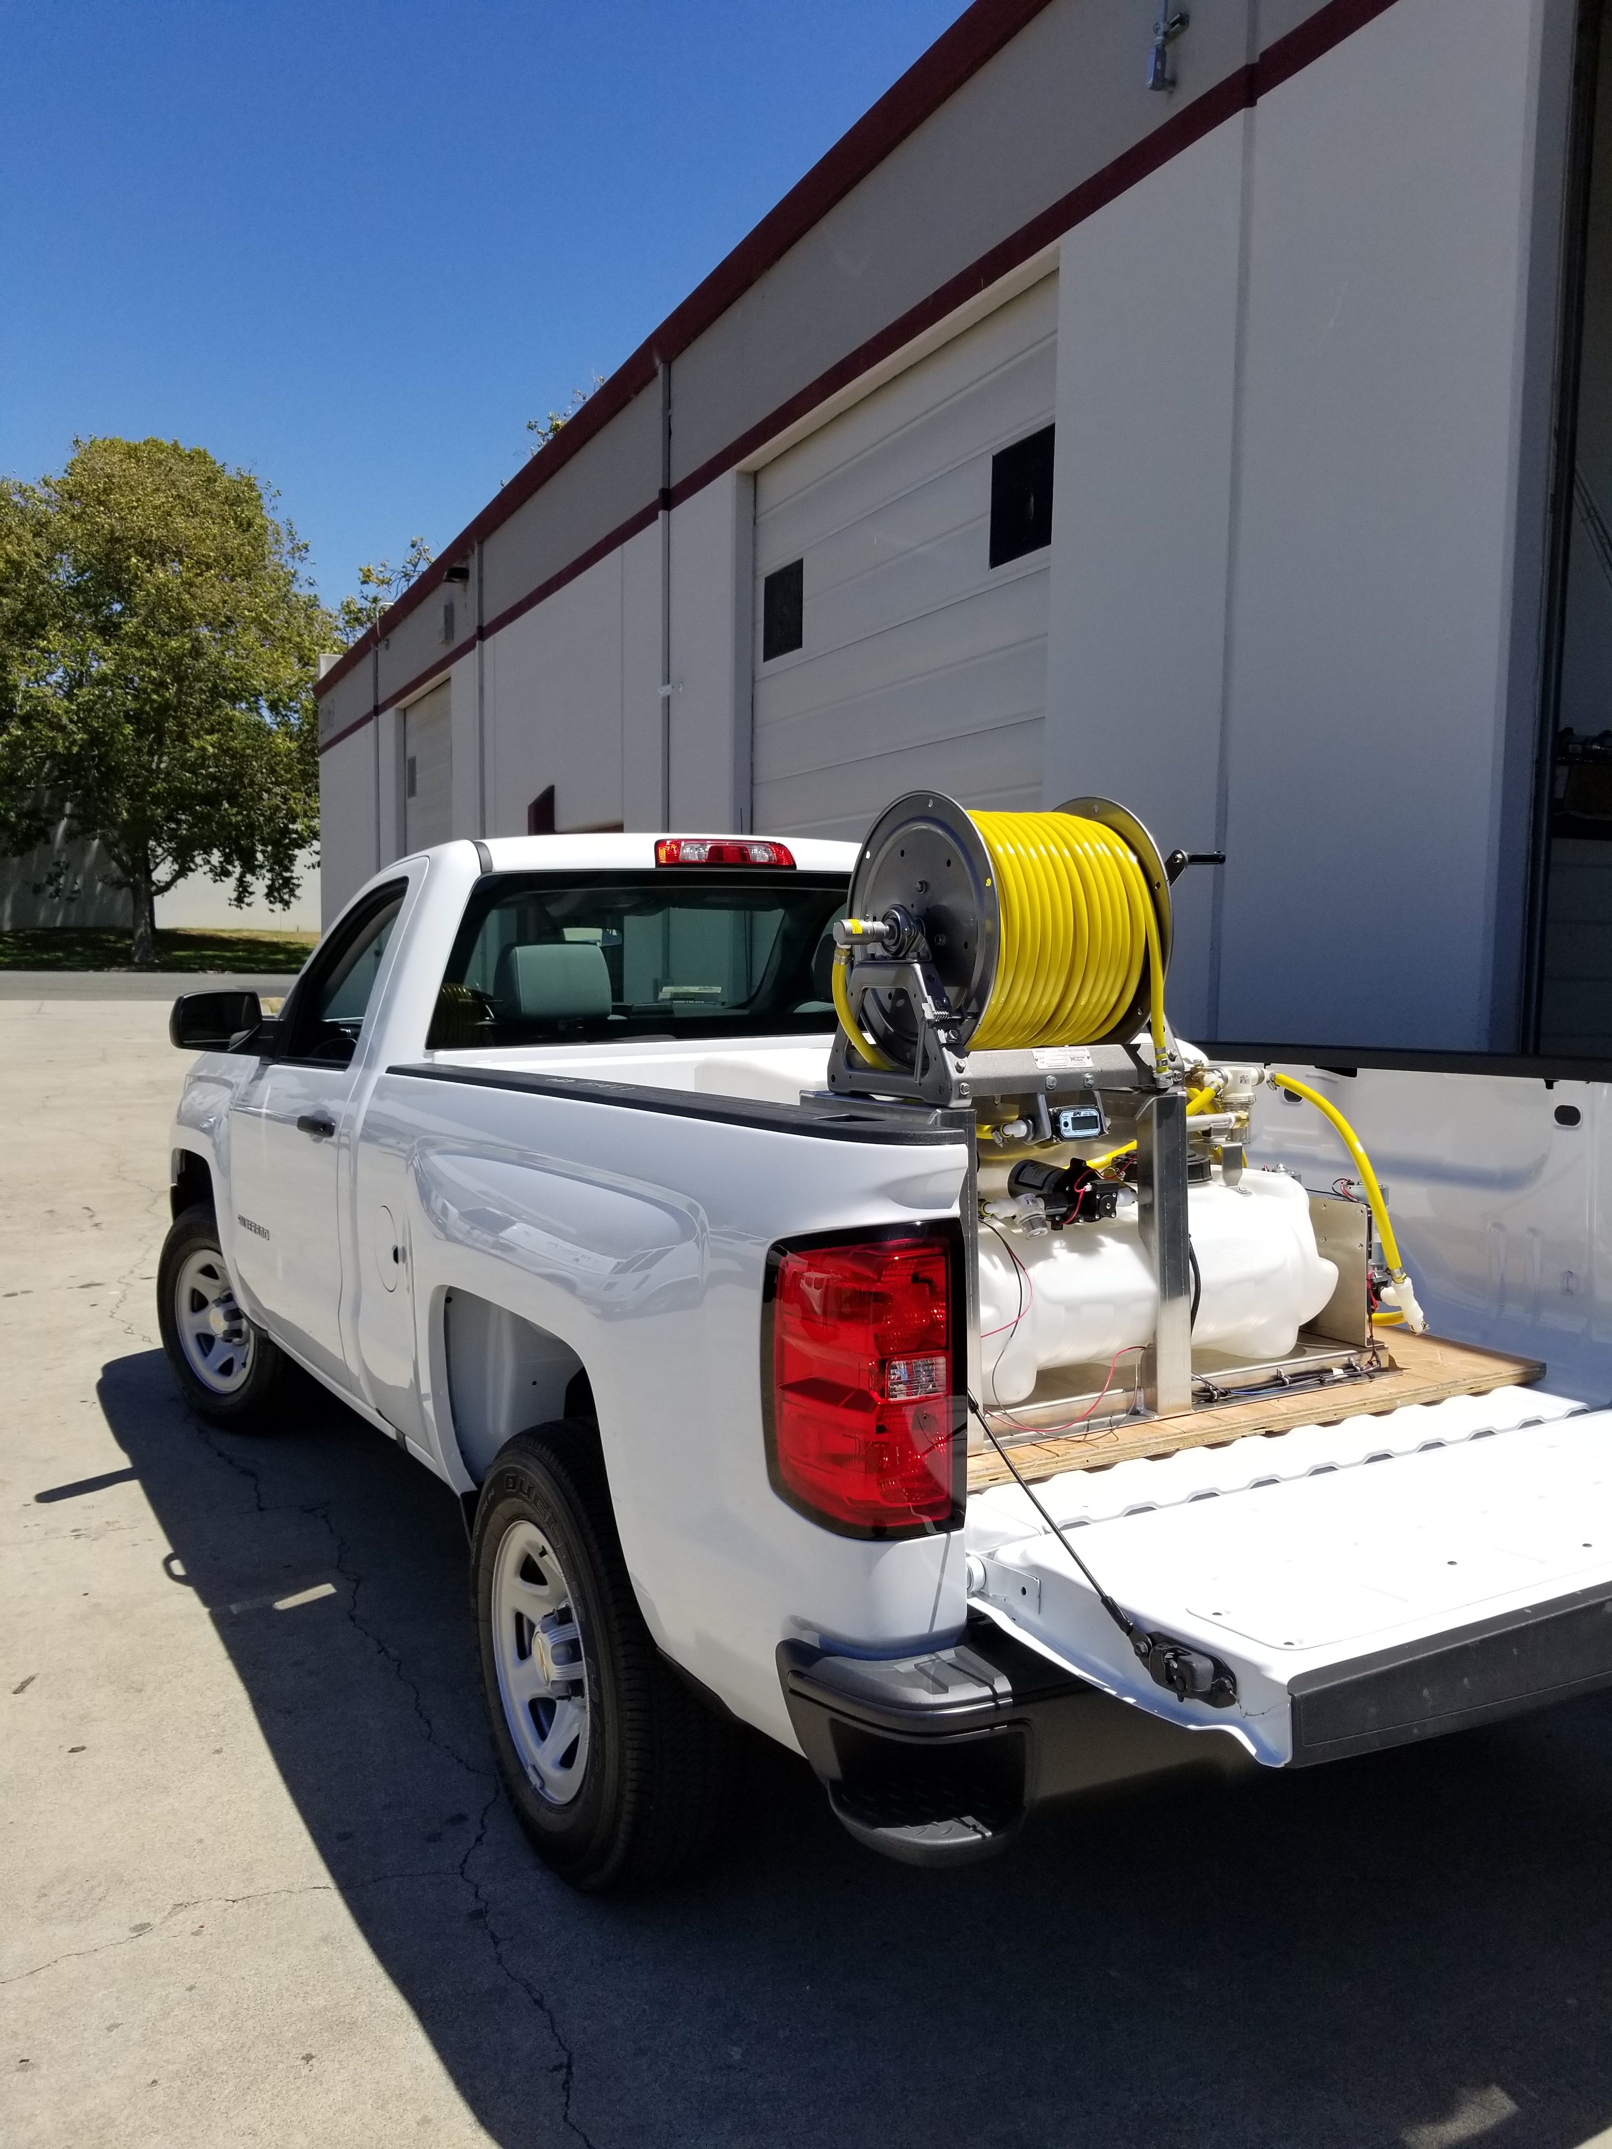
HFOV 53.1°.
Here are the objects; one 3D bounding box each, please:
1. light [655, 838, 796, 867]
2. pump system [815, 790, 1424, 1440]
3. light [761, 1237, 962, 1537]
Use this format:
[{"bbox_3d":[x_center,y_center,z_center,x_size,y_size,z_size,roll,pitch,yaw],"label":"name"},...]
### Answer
[{"bbox_3d":[-0.196,-0.568,4.157,0.388,0.072,0.060,-2,5,-30],"label":"light"},{"bbox_3d":[0.568,0.024,2.868,1.178,0.987,0.584,-2,5,-30],"label":"pump system"},{"bbox_3d":[0.076,0.354,1.957,0.181,0.393,0.211,-2,5,-30],"label":"light"}]

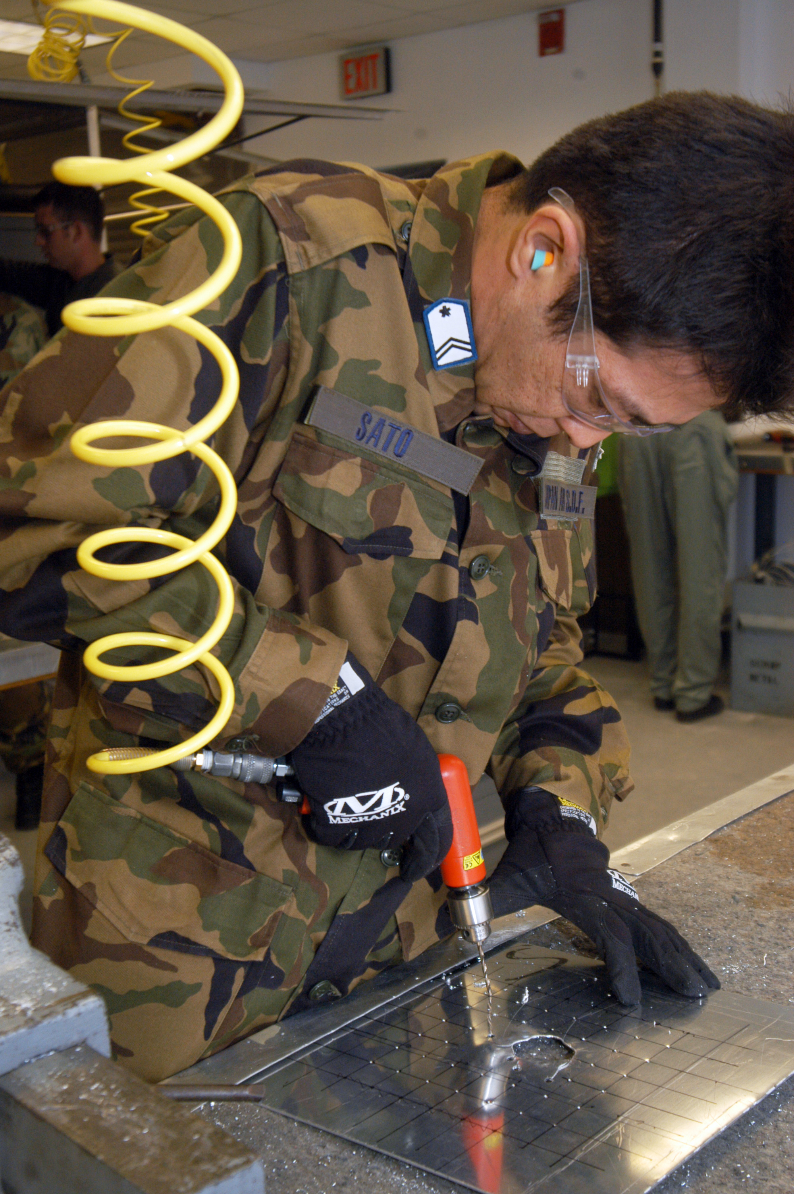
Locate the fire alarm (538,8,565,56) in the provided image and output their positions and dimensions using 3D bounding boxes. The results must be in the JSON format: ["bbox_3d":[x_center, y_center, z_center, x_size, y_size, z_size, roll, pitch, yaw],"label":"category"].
[{"bbox_3d":[0.660,-2.407,6.500,0.126,0.176,0.050,5,12,41],"label":"fire alarm"}]

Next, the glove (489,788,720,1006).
[{"bbox_3d":[0.139,0.223,1.163,0.143,0.080,0.230,-7,38,-28],"label":"glove"}]

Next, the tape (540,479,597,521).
[{"bbox_3d":[0.144,-0.082,1.280,0.008,0.030,0.130,6,4,25],"label":"tape"}]

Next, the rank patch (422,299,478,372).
[{"bbox_3d":[0.038,-0.186,1.080,0.032,0.049,0.006,-11,8,4],"label":"rank patch"}]

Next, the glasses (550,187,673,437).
[{"bbox_3d":[0.163,-0.197,1.100,0.052,0.165,0.150,-7,-5,38],"label":"glasses"}]

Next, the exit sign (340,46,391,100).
[{"bbox_3d":[-0.149,-2.491,7.250,0.300,0.203,0.045,5,12,41],"label":"exit sign"}]

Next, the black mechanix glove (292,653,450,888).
[{"bbox_3d":[-0.020,0.121,1.070,0.108,0.163,0.090,-22,-18,5],"label":"black mechanix glove"}]

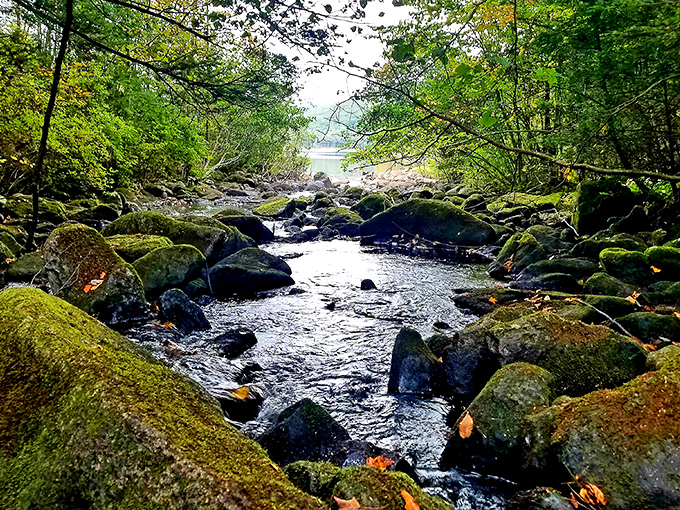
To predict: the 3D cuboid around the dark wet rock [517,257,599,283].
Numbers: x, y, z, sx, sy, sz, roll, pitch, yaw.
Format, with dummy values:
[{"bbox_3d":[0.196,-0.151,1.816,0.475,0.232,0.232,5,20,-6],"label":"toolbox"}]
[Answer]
[{"bbox_3d":[2.058,0.152,4.837,0.728,0.232,0.401,5,13,23],"label":"dark wet rock"}]

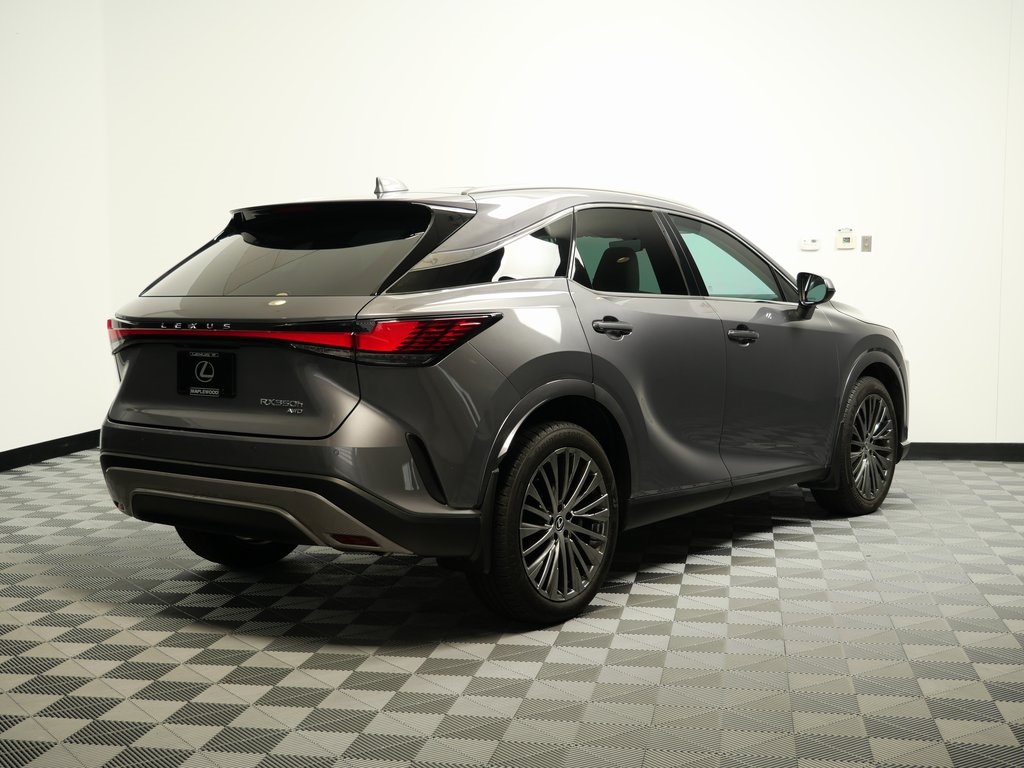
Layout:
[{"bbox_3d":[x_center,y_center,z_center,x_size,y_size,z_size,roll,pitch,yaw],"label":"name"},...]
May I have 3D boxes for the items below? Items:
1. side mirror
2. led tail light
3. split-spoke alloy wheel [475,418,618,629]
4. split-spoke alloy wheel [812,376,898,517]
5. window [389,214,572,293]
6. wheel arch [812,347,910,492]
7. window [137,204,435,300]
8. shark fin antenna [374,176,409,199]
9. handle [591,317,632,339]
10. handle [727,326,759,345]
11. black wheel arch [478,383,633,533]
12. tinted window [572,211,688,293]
[{"bbox_3d":[1.499,-0.435,5.835,0.210,0.220,0.170,2,5,40],"label":"side mirror"},{"bbox_3d":[-0.933,-0.178,4.452,1.790,0.175,0.610,2,5,40],"label":"led tail light"},{"bbox_3d":[0.128,0.514,4.443,0.240,0.755,0.755,2,5,40],"label":"split-spoke alloy wheel"},{"bbox_3d":[1.930,0.345,6.638,0.240,0.755,0.755,2,5,40],"label":"split-spoke alloy wheel"},{"bbox_3d":[-0.034,-0.494,4.305,1.120,0.380,0.080,-4,-18,-44],"label":"window"},{"bbox_3d":[1.932,0.119,6.535,0.160,0.600,1.080,2,5,40],"label":"wheel arch"},{"bbox_3d":[-0.860,-0.504,4.523,1.380,0.090,0.530,2,44,40],"label":"window"},{"bbox_3d":[-0.501,-0.819,4.939,0.065,0.075,0.155,2,5,40],"label":"shark fin antenna"},{"bbox_3d":[0.387,-0.217,4.576,0.060,0.070,0.250,2,5,40],"label":"handle"},{"bbox_3d":[1.048,-0.218,5.374,0.060,0.070,0.260,2,5,40],"label":"handle"},{"bbox_3d":[0.148,0.231,4.366,0.140,0.500,0.980,2,5,40],"label":"black wheel arch"},{"bbox_3d":[0.464,-0.553,4.941,0.060,0.400,0.780,-27,-14,39],"label":"tinted window"}]

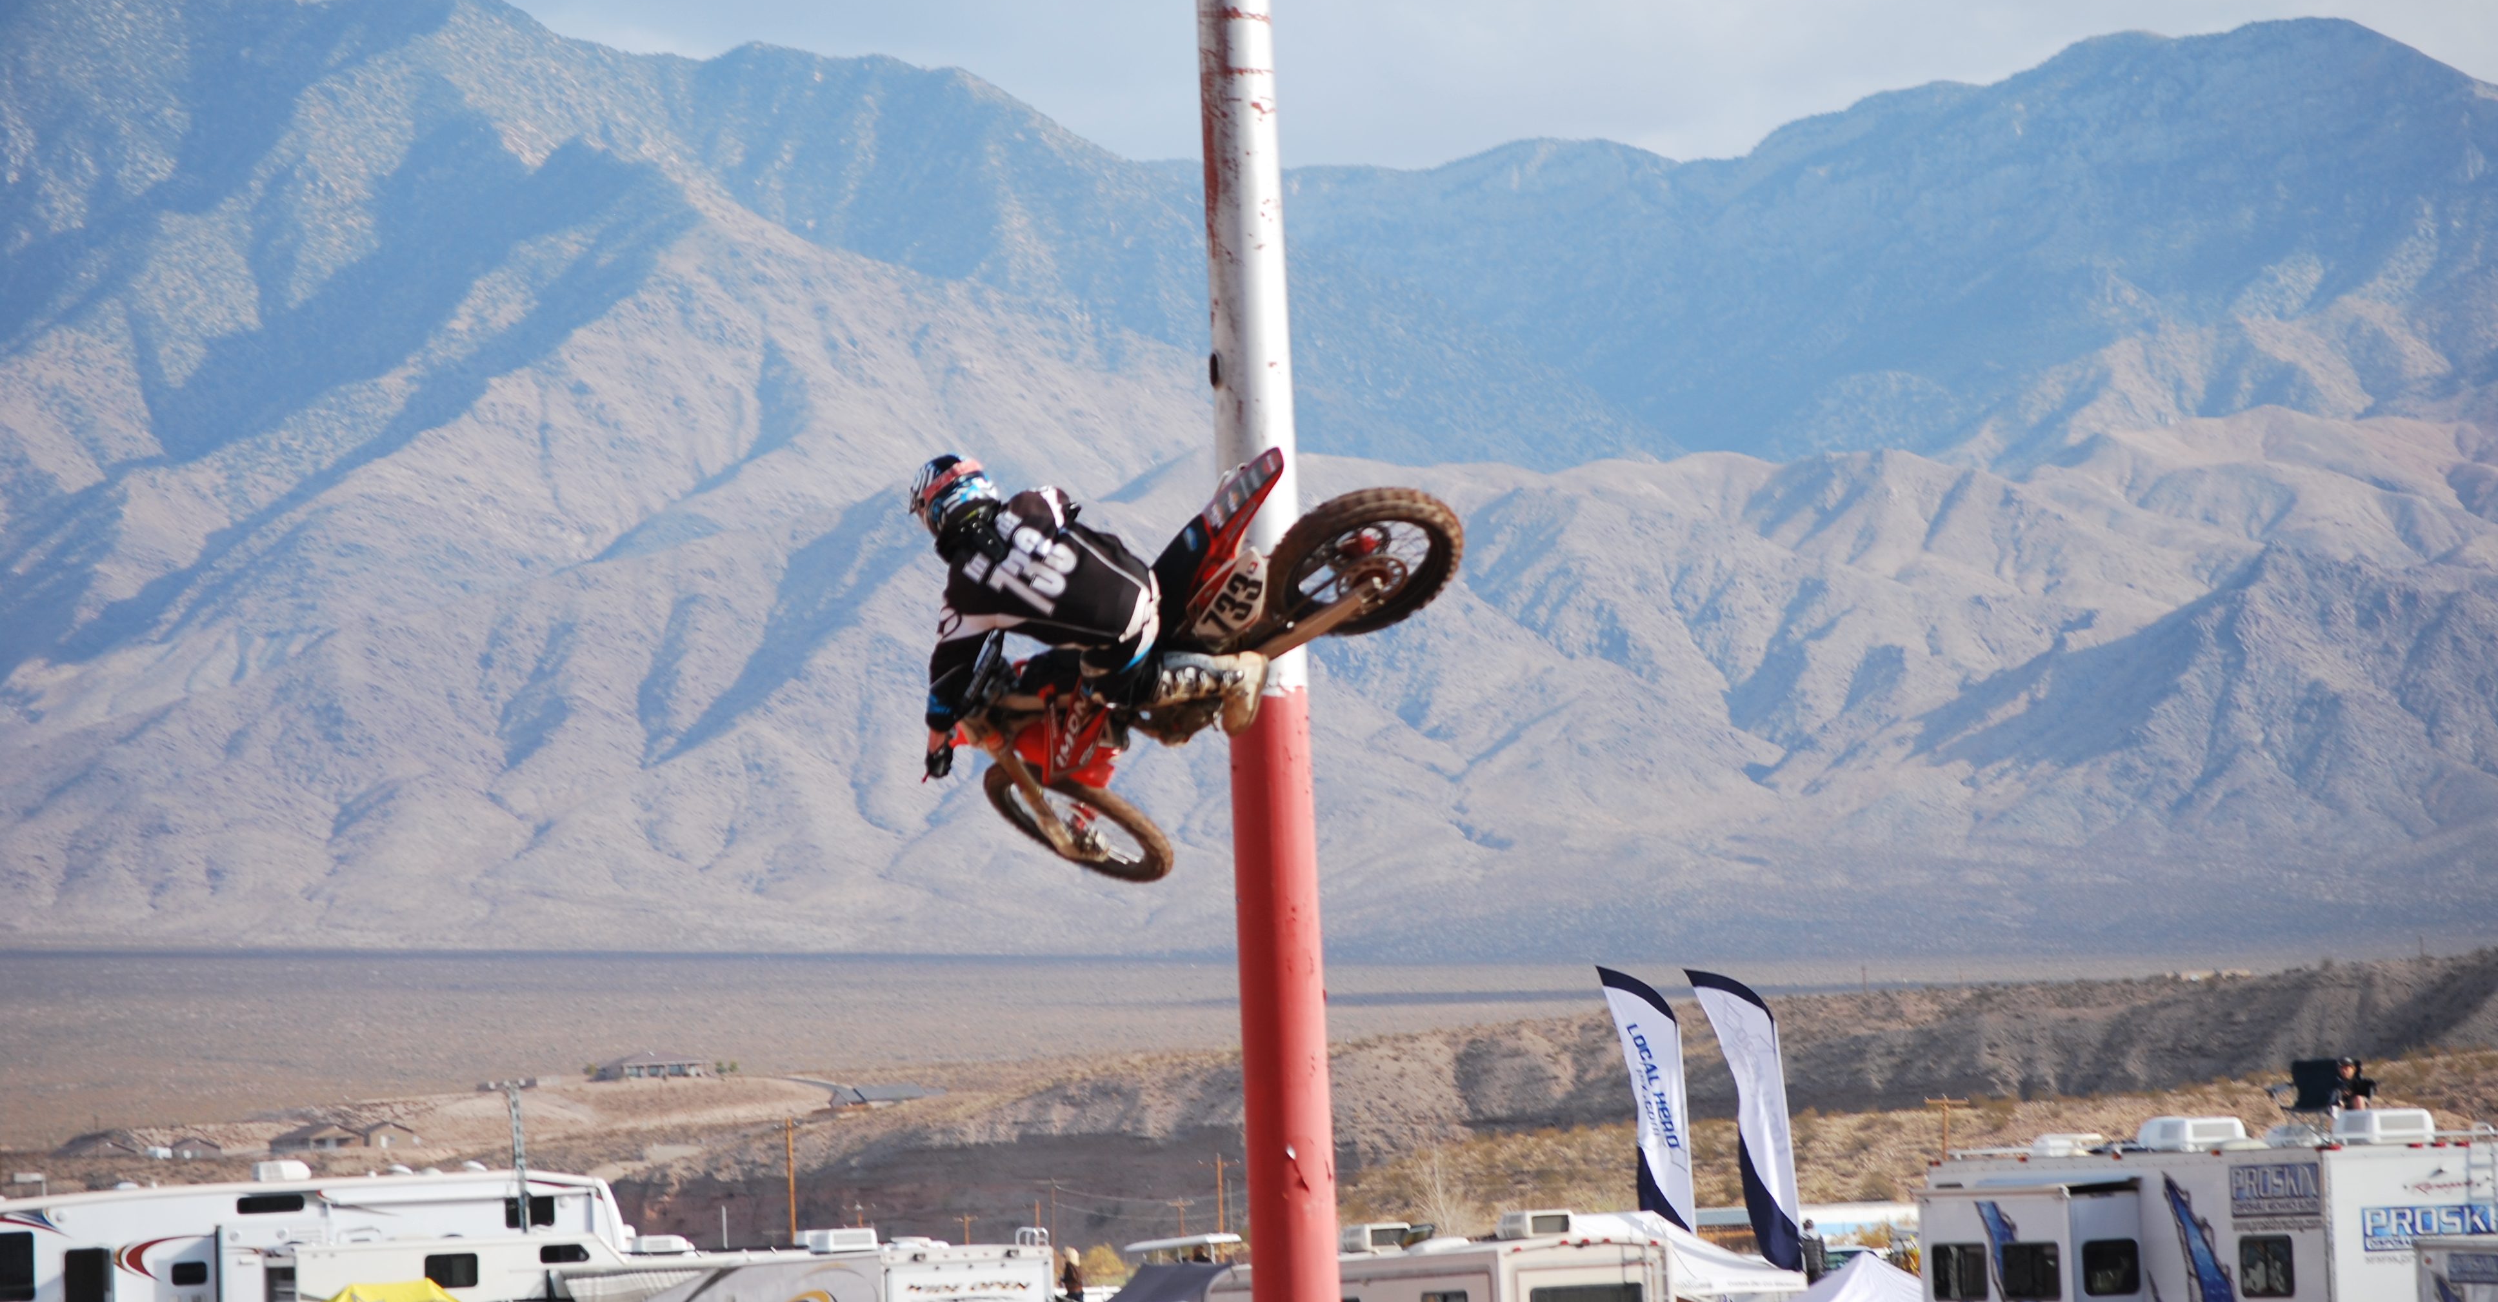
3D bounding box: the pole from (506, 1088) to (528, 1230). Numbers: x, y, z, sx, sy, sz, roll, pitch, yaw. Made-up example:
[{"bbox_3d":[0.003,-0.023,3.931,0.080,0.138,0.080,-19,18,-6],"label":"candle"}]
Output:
[{"bbox_3d":[-13.011,10.503,187.000,0.250,5.350,0.250,-2,-4,0],"label":"pole"}]

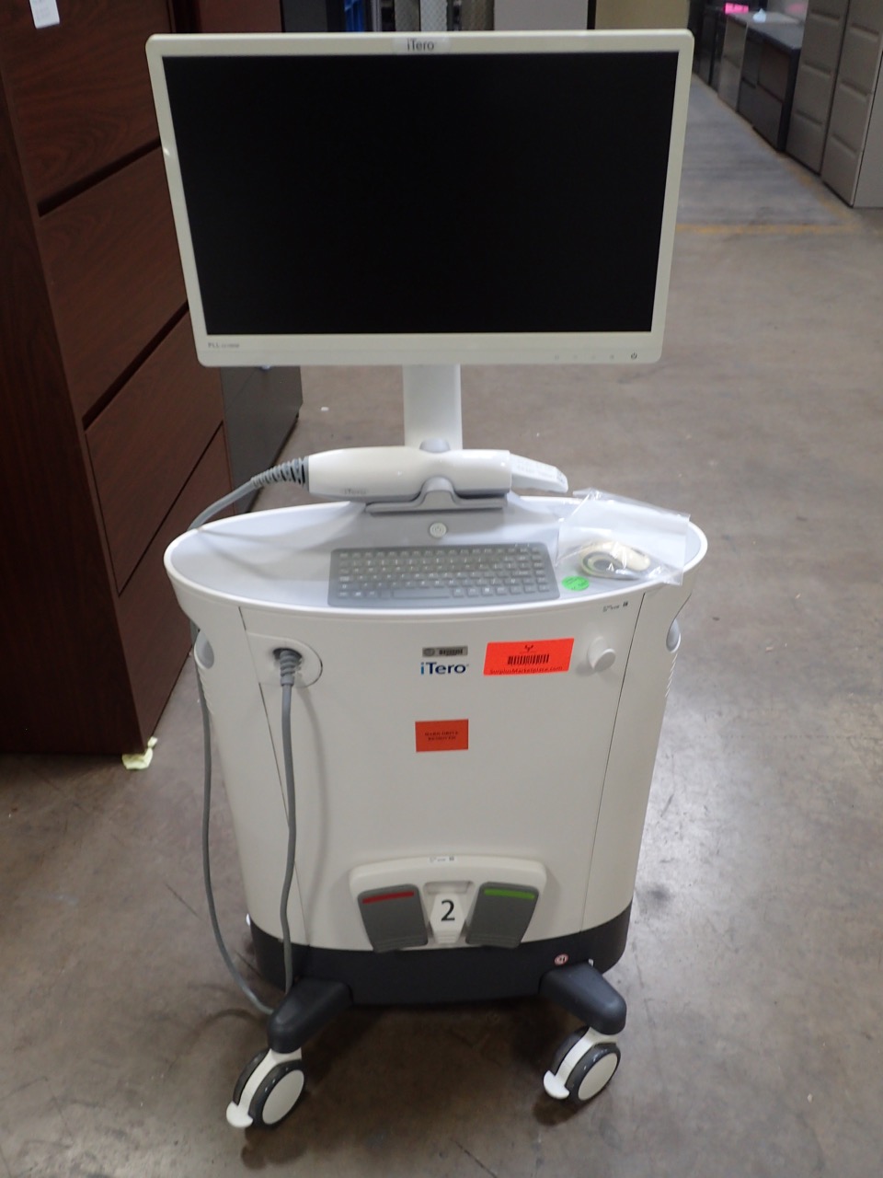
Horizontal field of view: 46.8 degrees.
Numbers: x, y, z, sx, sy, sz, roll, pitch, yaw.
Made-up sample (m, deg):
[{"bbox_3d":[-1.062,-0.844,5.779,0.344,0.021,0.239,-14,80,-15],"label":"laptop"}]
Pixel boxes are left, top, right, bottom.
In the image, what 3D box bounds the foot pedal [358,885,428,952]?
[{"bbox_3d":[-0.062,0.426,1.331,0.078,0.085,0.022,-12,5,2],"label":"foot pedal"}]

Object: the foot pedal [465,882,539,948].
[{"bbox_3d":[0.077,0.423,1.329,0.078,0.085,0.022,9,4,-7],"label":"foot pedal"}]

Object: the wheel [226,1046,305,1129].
[{"bbox_3d":[-0.247,0.695,1.425,0.062,0.110,0.115,22,38,33],"label":"wheel"}]

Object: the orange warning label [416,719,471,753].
[{"bbox_3d":[0.001,0.175,1.214,0.063,0.046,0.003,-2,30,-3],"label":"orange warning label"}]

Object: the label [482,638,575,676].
[{"bbox_3d":[0.100,0.078,1.163,0.102,0.044,0.003,-2,30,-12],"label":"label"}]

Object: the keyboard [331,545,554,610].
[{"bbox_3d":[0.001,-0.015,1.220,0.268,0.011,0.135,-2,31,-2],"label":"keyboard"}]

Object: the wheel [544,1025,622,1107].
[{"bbox_3d":[0.197,0.674,1.451,0.115,0.110,0.062,-23,38,-32],"label":"wheel"}]

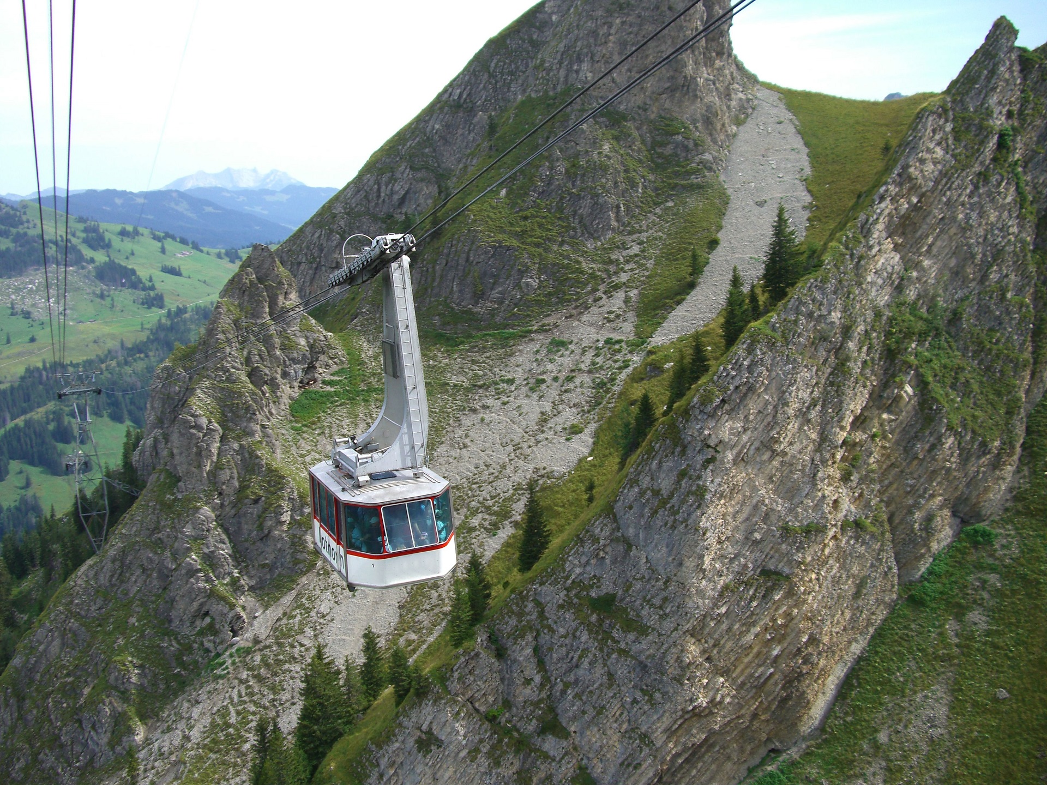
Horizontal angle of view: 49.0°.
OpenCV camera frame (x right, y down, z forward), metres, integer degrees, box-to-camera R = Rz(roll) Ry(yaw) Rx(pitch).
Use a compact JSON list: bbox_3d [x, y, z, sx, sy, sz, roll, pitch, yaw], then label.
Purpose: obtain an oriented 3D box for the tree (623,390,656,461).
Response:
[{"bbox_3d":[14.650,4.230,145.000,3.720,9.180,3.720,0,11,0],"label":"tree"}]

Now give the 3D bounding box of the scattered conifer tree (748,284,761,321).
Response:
[{"bbox_3d":[23.281,-8.999,116.000,1.380,4.000,1.380,0,11,11],"label":"scattered conifer tree"}]

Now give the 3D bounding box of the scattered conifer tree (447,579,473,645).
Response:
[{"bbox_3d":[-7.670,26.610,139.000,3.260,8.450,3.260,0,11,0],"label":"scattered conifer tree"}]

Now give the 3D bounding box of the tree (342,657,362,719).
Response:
[{"bbox_3d":[-14.198,24.374,95.000,1.790,5.410,1.790,-3,11,-9],"label":"tree"}]

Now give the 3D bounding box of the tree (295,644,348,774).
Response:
[{"bbox_3d":[-23.730,37.230,135.000,6.250,16.280,6.250,0,11,0],"label":"tree"}]

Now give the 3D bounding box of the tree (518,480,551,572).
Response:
[{"bbox_3d":[0.925,11.672,100.000,2.860,8.240,2.860,-2,10,0],"label":"tree"}]

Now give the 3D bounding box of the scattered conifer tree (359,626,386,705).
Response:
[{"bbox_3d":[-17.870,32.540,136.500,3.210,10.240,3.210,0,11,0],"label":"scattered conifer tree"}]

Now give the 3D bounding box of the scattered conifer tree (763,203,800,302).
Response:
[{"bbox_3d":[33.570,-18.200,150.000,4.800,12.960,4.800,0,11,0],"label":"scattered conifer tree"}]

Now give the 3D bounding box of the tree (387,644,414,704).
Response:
[{"bbox_3d":[-10.142,23.326,95.000,2.190,5.320,2.190,-3,11,-7],"label":"tree"}]

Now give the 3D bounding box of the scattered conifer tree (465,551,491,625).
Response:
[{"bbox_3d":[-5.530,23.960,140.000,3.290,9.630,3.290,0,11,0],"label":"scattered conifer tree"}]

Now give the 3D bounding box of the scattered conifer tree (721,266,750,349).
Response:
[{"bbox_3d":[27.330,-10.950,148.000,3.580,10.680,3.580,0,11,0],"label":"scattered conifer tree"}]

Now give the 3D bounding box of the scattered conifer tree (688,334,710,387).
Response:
[{"bbox_3d":[17.138,-3.149,112.000,2.270,5.400,2.270,0,11,9],"label":"scattered conifer tree"}]

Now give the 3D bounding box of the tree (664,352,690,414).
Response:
[{"bbox_3d":[14.679,-0.979,110.000,2.460,6.110,2.460,0,11,8],"label":"tree"}]

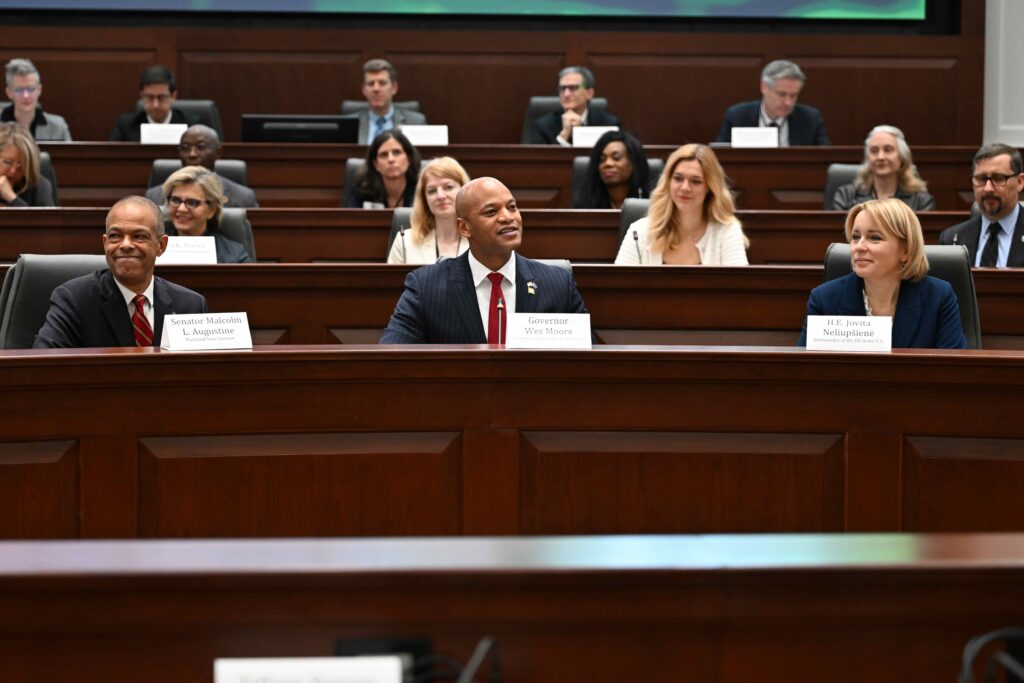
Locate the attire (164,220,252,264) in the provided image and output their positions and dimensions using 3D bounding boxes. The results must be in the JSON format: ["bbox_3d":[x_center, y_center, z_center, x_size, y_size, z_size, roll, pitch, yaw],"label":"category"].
[{"bbox_3d":[-1.177,-0.142,7.242,0.460,0.600,0.340,-1,3,-18],"label":"attire"}]

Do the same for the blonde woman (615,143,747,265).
[{"bbox_3d":[0.607,-0.089,7.118,0.500,1.240,0.720,1,4,7],"label":"blonde woman"}]

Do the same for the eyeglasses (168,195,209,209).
[{"bbox_3d":[-1.199,-0.517,7.380,0.138,0.044,0.140,6,4,10],"label":"eyeglasses"}]

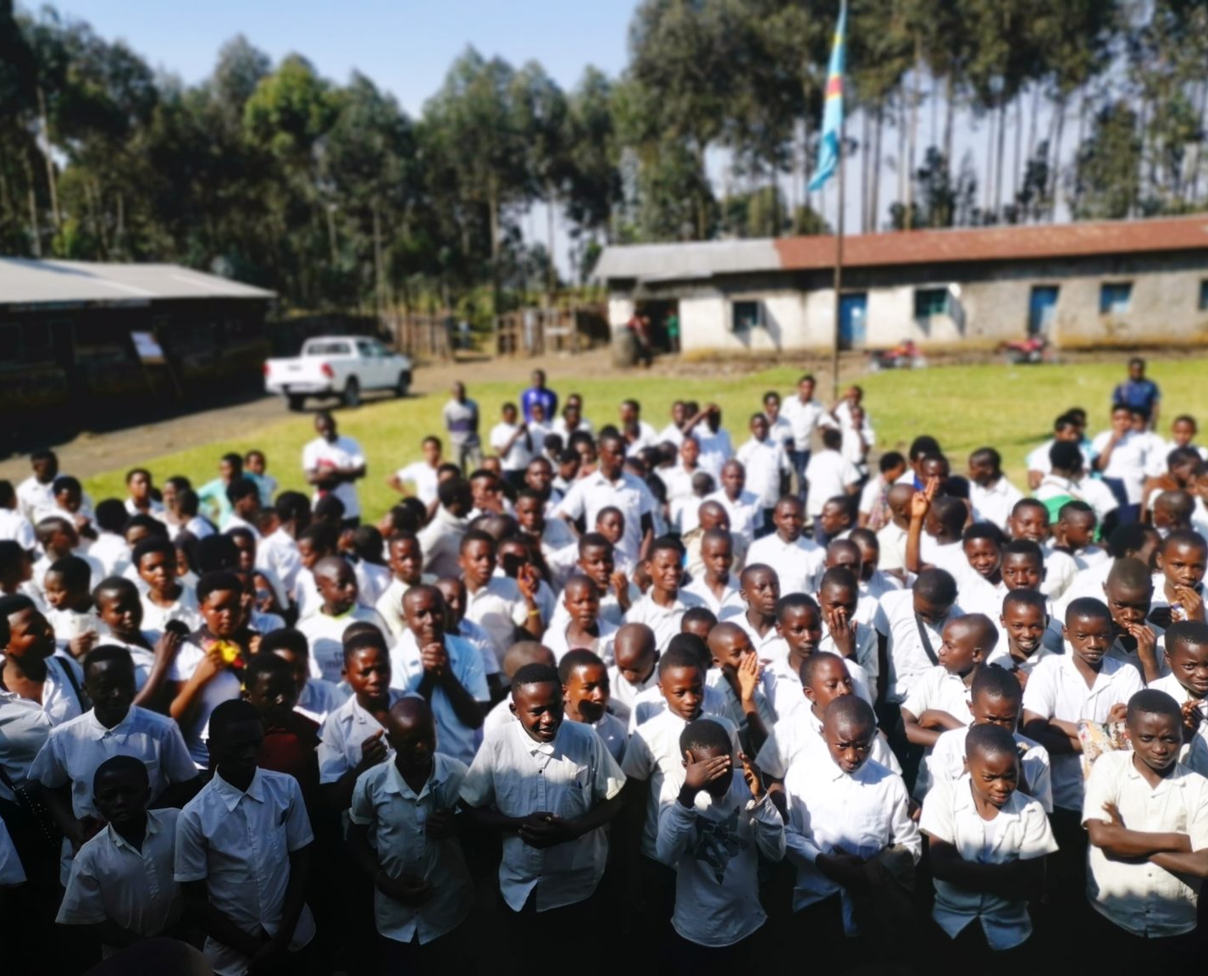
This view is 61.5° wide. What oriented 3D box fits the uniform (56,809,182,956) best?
[{"bbox_3d":[-1.312,1.146,2.820,0.390,0.540,0.250,-8,13,-32],"label":"uniform"}]

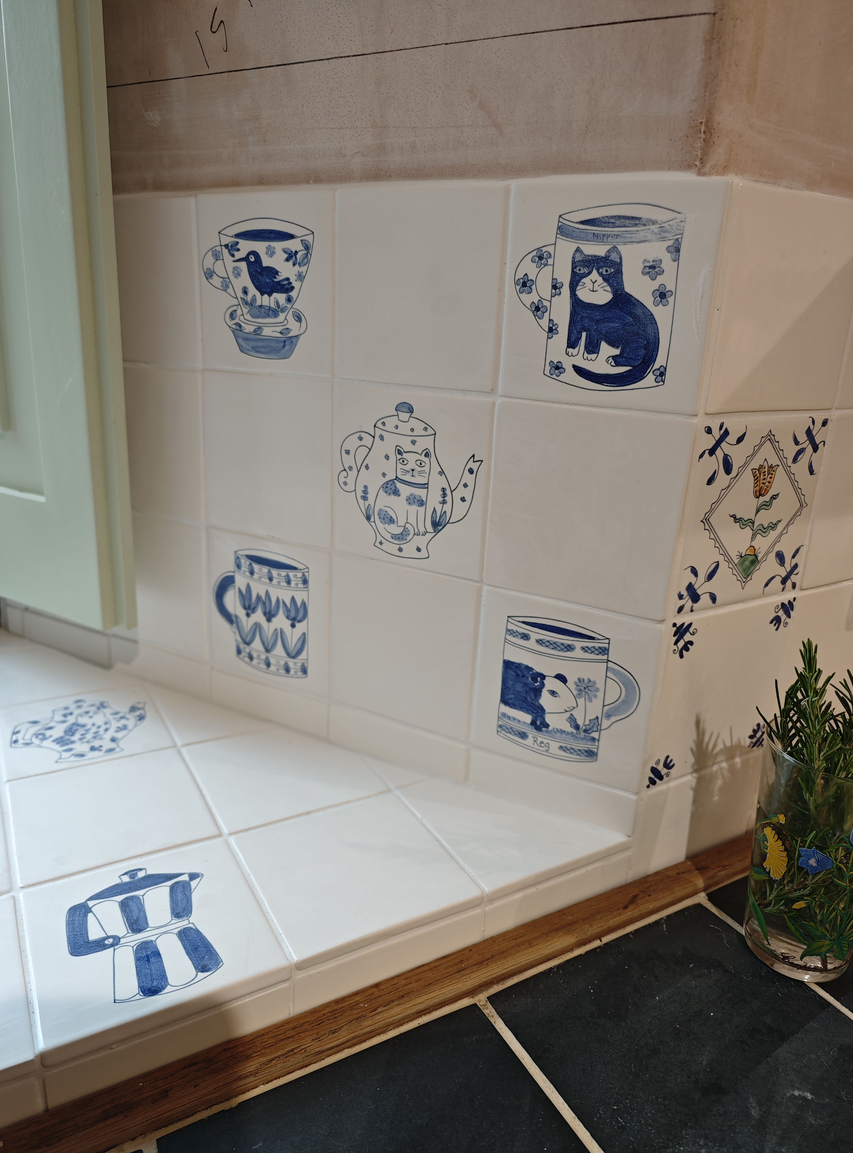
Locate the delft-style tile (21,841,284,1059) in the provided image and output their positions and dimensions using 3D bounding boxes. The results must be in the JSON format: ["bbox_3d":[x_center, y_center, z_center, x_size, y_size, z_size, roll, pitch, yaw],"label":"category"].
[{"bbox_3d":[-0.131,0.171,0.365,0.103,0.008,0.104,-7,20,-30],"label":"delft-style tile"}]

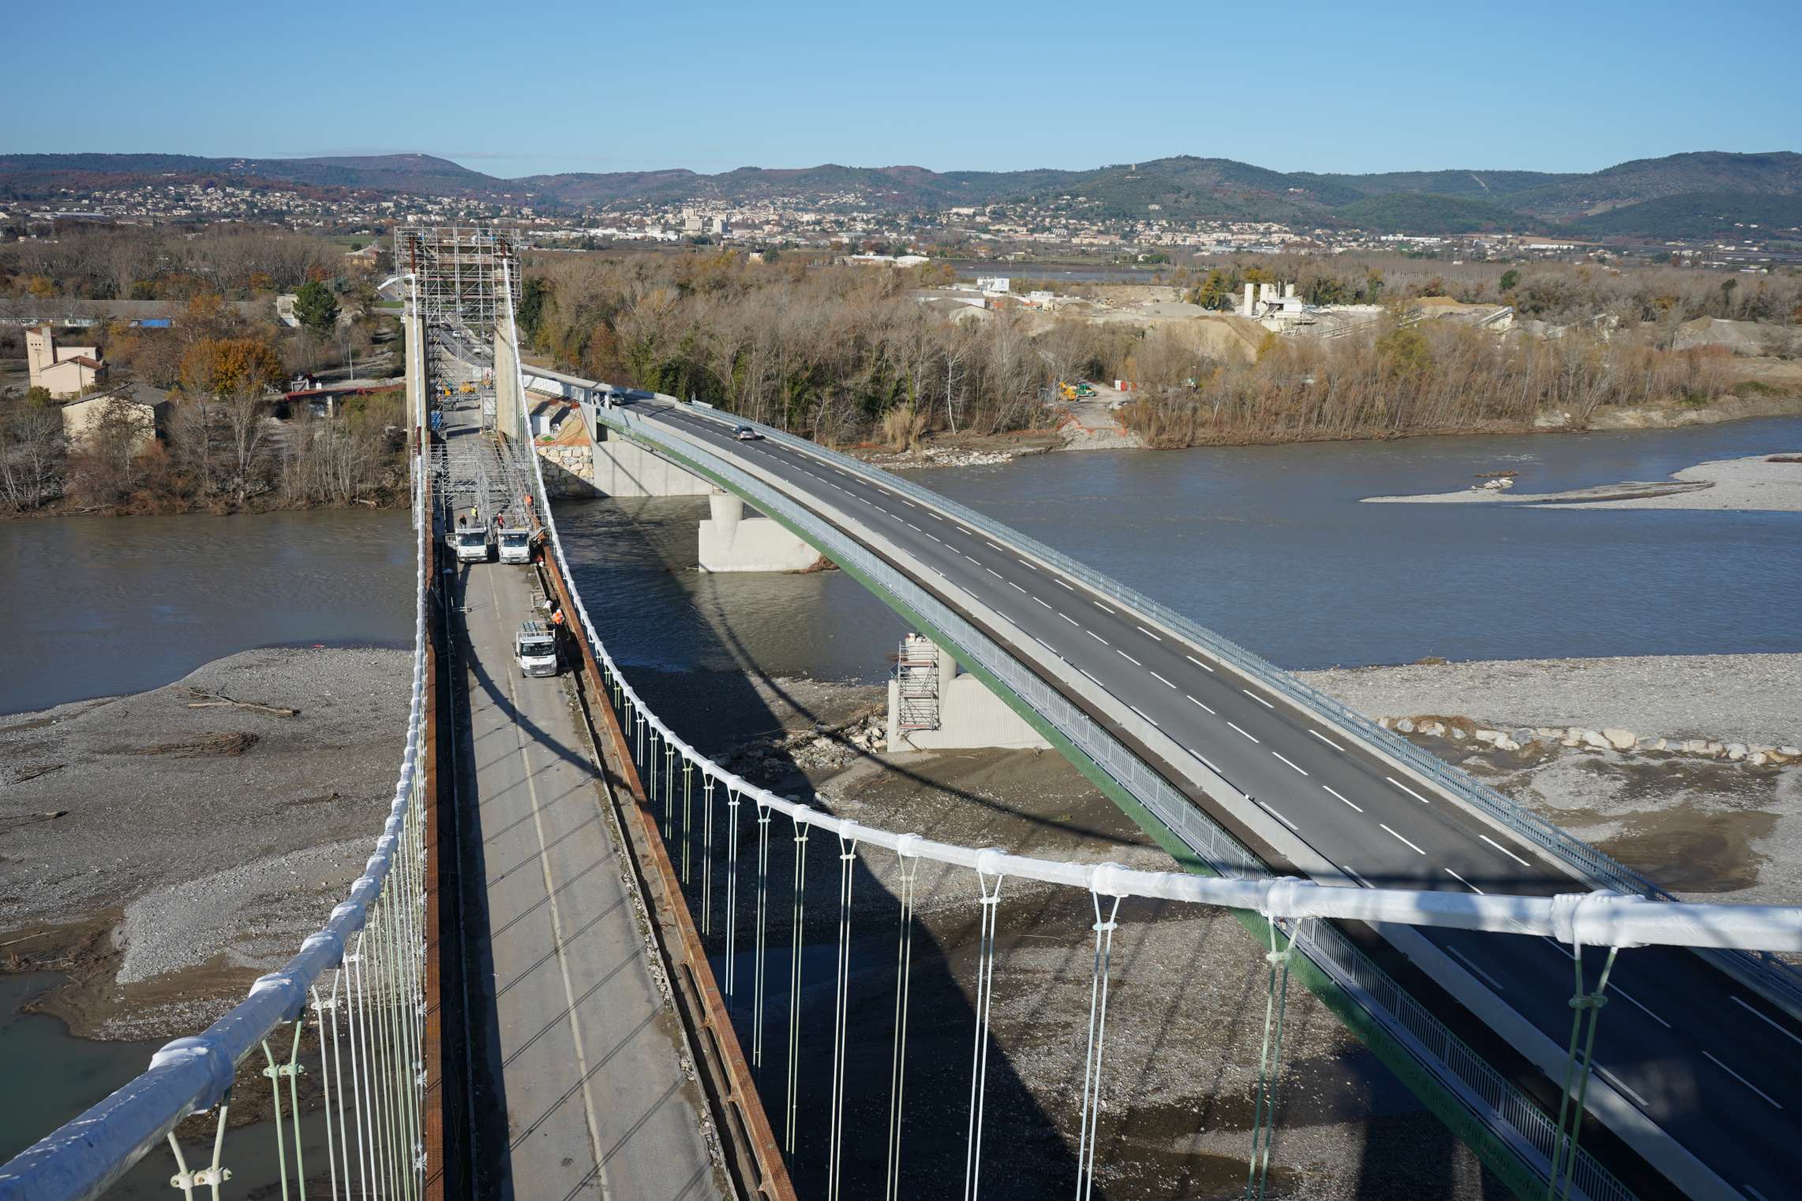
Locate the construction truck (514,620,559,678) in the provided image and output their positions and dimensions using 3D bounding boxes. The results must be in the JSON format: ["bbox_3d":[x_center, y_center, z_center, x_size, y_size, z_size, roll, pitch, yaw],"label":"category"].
[{"bbox_3d":[-20.953,2.760,88.966,2.120,2.300,5.600,-2,14,-17],"label":"construction truck"}]

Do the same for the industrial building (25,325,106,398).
[{"bbox_3d":[-119.477,-34.343,223.208,9.000,9.800,7.500,-1,14,-14],"label":"industrial building"}]

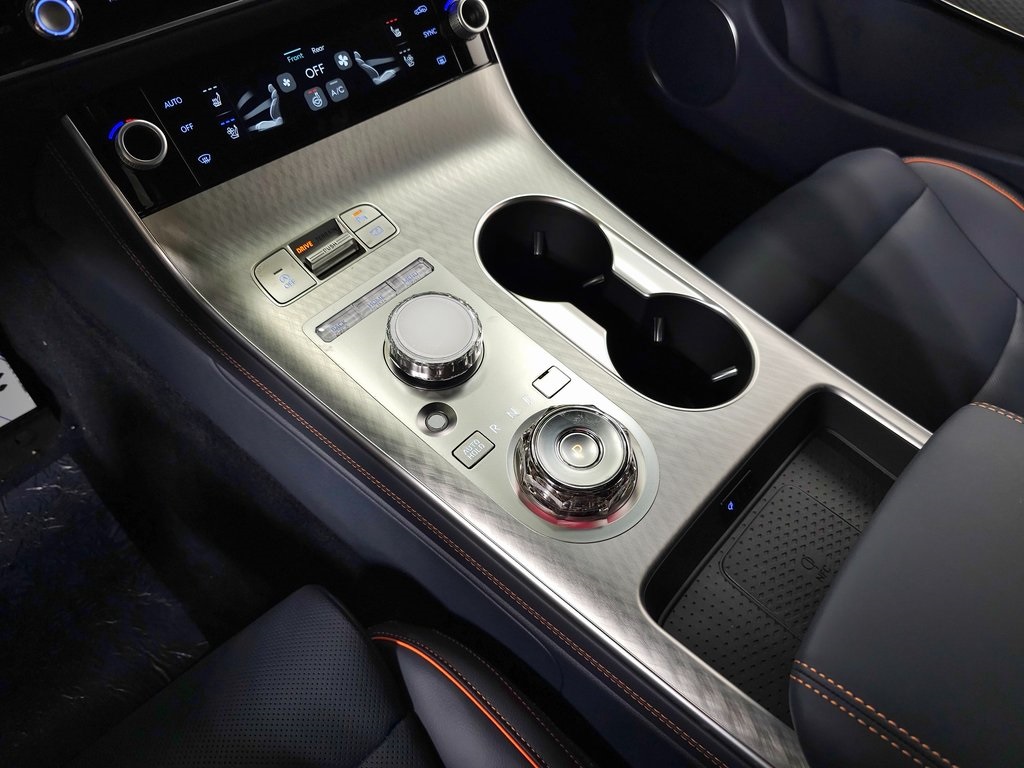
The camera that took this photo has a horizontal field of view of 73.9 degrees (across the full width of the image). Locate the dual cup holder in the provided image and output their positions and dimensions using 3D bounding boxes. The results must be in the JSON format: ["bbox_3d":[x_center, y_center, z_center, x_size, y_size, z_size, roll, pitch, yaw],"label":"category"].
[{"bbox_3d":[0.062,-0.041,0.474,0.210,0.070,0.088,40,64,19],"label":"dual cup holder"}]

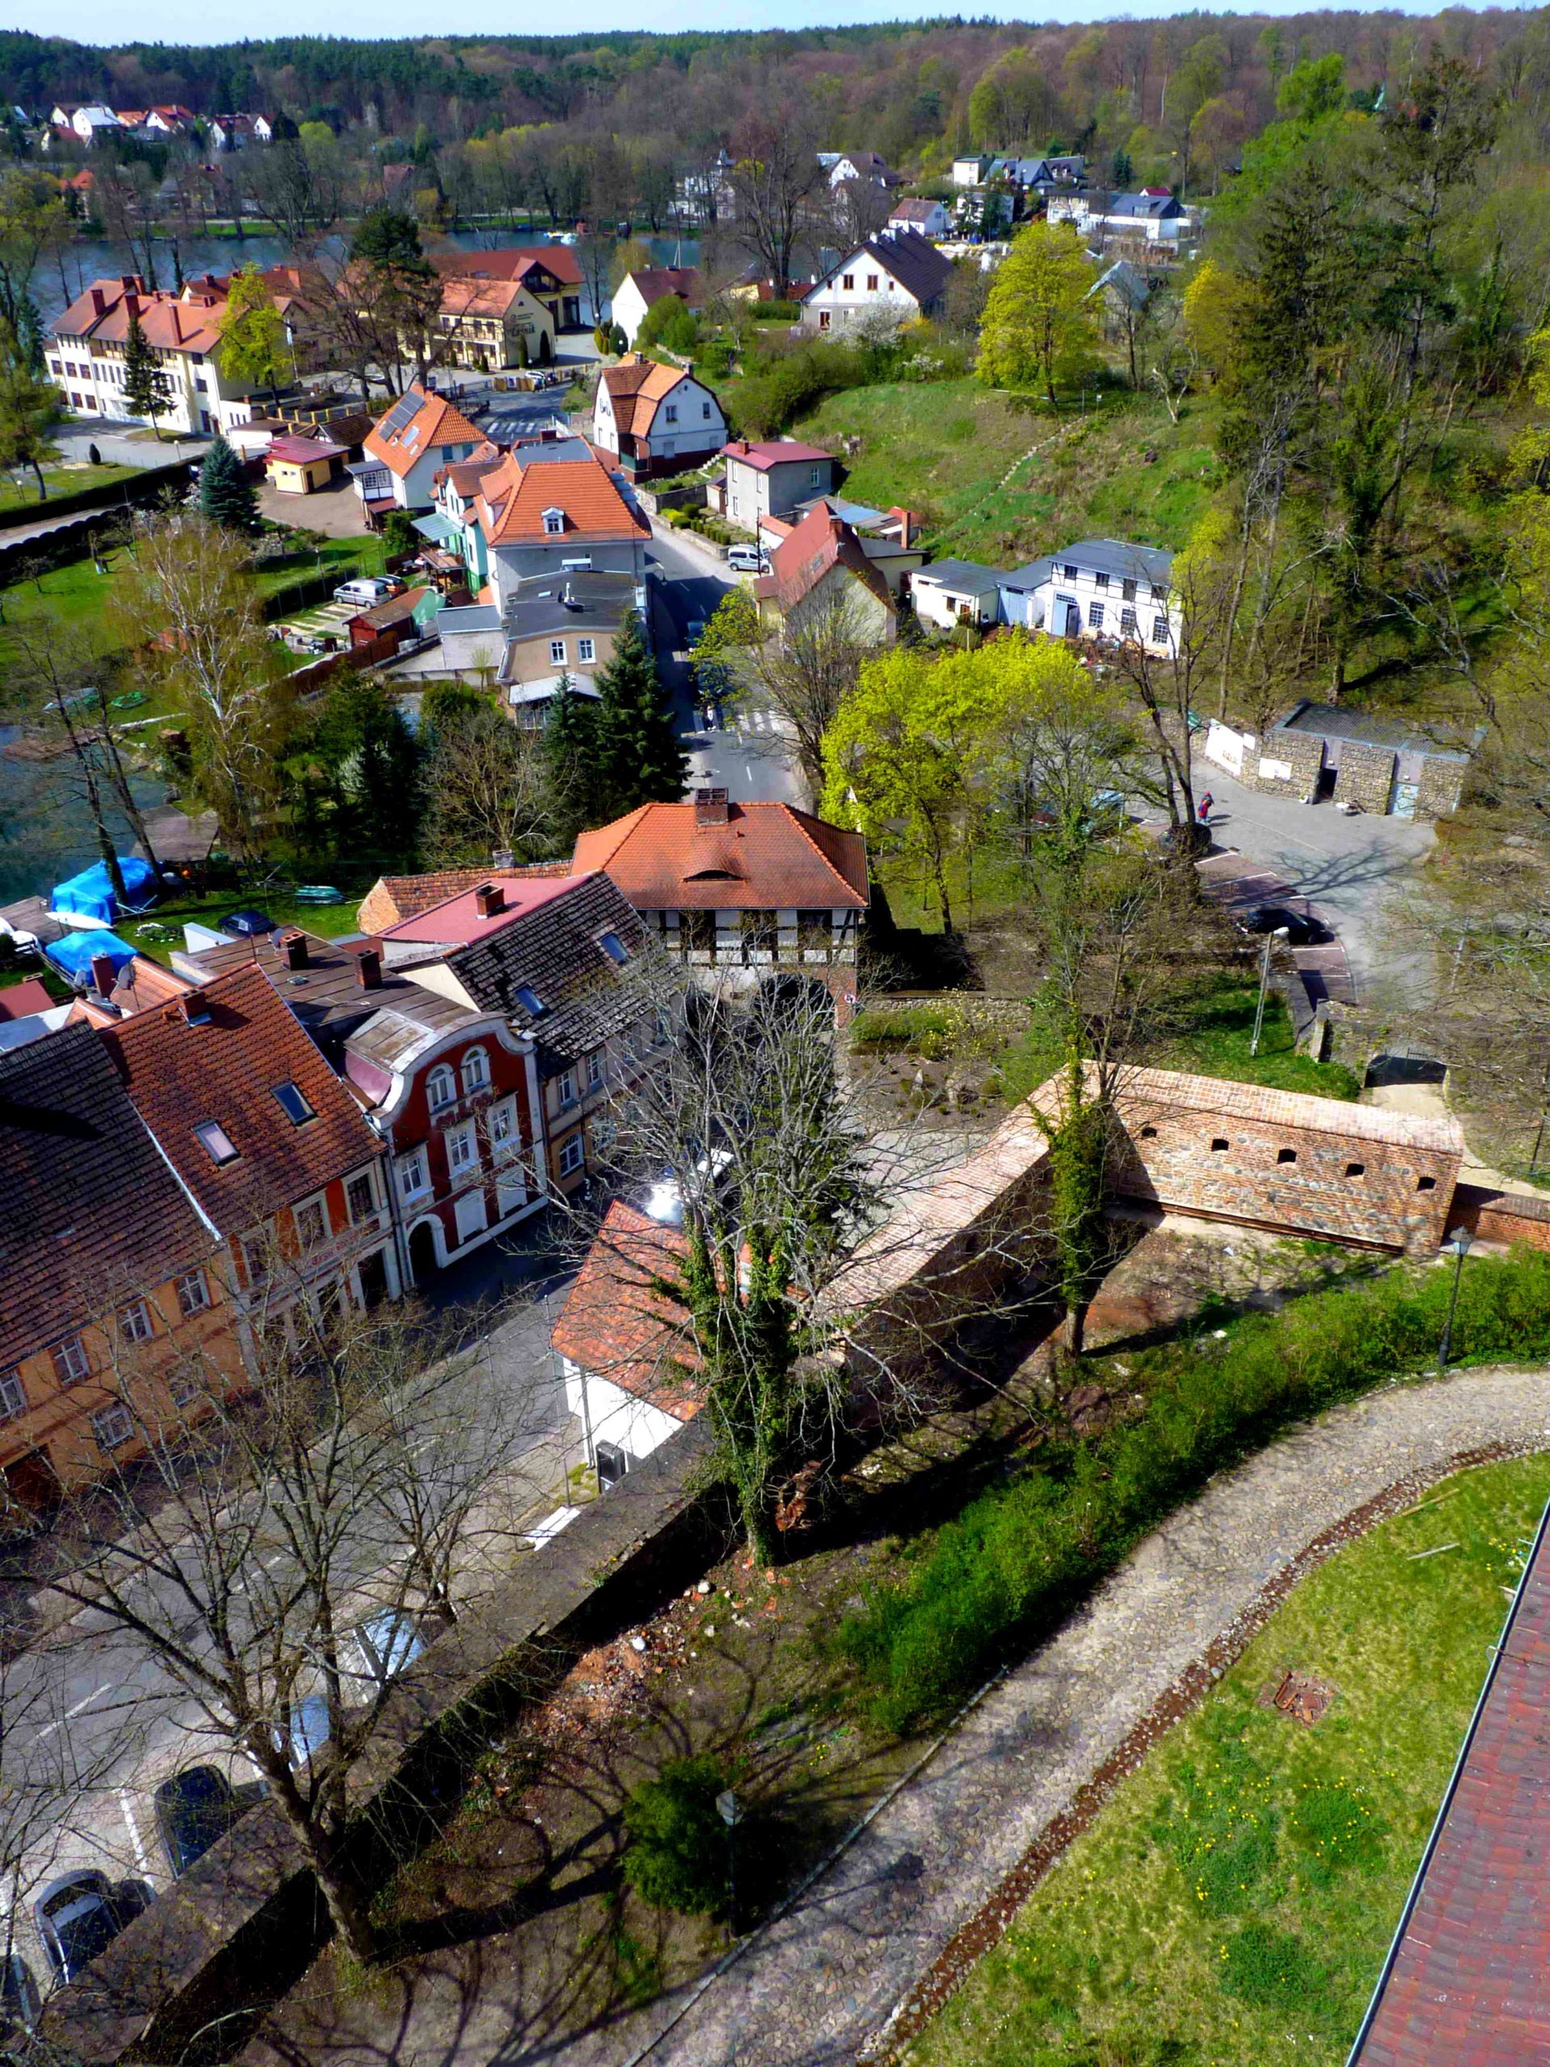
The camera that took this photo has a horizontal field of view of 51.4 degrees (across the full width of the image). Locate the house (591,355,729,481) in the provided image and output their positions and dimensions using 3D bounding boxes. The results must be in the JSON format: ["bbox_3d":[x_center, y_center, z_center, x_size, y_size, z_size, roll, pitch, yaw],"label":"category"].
[{"bbox_3d":[-12.436,-64.134,167.478,11.200,10.200,11.200,-19,36,-28],"label":"house"}]

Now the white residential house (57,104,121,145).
[{"bbox_3d":[-227.163,-304.778,540.000,9.000,9.000,13.000,14,34,21],"label":"white residential house"}]

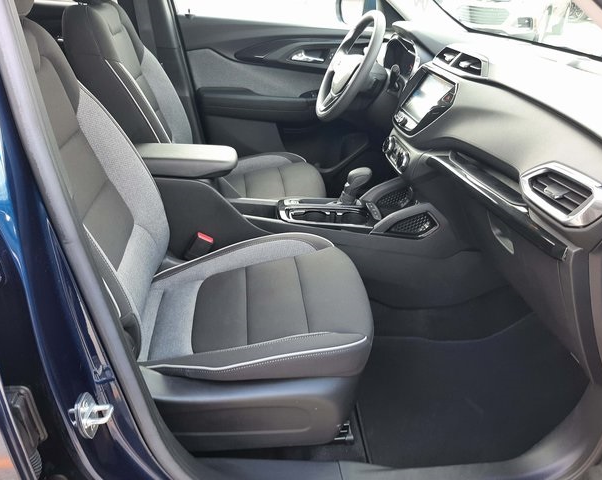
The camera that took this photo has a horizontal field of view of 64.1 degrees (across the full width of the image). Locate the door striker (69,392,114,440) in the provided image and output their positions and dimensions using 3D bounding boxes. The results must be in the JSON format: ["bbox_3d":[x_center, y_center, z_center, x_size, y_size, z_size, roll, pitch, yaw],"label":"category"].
[{"bbox_3d":[-0.298,0.255,0.693,0.053,0.080,0.044,1,27,-7],"label":"door striker"}]

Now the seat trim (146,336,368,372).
[{"bbox_3d":[-0.083,0.214,0.873,0.405,0.043,0.050,1,27,-7],"label":"seat trim"}]

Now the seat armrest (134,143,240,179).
[{"bbox_3d":[-0.306,-0.209,1.266,0.290,0.066,0.135,1,27,-7],"label":"seat armrest"}]

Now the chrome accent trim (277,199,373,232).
[{"bbox_3d":[0.065,-0.070,1.375,0.250,0.030,0.175,1,27,-7],"label":"chrome accent trim"}]

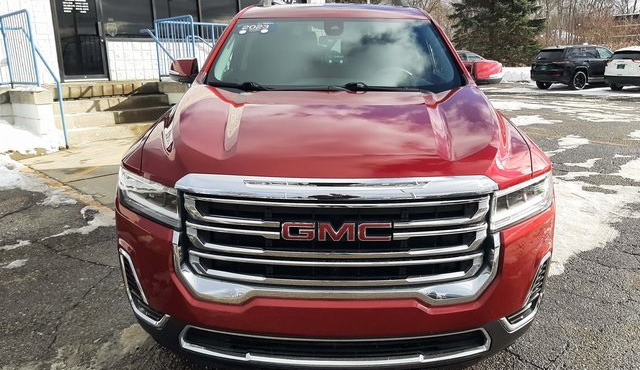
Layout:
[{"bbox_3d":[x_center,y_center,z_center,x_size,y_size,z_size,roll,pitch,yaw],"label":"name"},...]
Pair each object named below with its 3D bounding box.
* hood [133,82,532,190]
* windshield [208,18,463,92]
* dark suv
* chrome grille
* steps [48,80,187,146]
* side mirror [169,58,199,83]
[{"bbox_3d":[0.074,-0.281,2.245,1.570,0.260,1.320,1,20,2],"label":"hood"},{"bbox_3d":[0.104,-0.816,3.020,1.540,0.170,0.900,1,45,2],"label":"windshield"},{"bbox_3d":[11.695,-5.242,21.581,4.900,1.780,1.960,-10,18,-32],"label":"dark suv"},{"bbox_3d":[0.052,0.186,1.679,1.170,0.440,0.200,1,15,2],"label":"chrome grille"},{"bbox_3d":[-3.441,-1.290,8.224,2.100,0.750,1.450,-13,20,-39],"label":"steps"},{"bbox_3d":[-0.880,-0.724,3.100,0.220,0.170,0.160,1,15,2],"label":"side mirror"}]

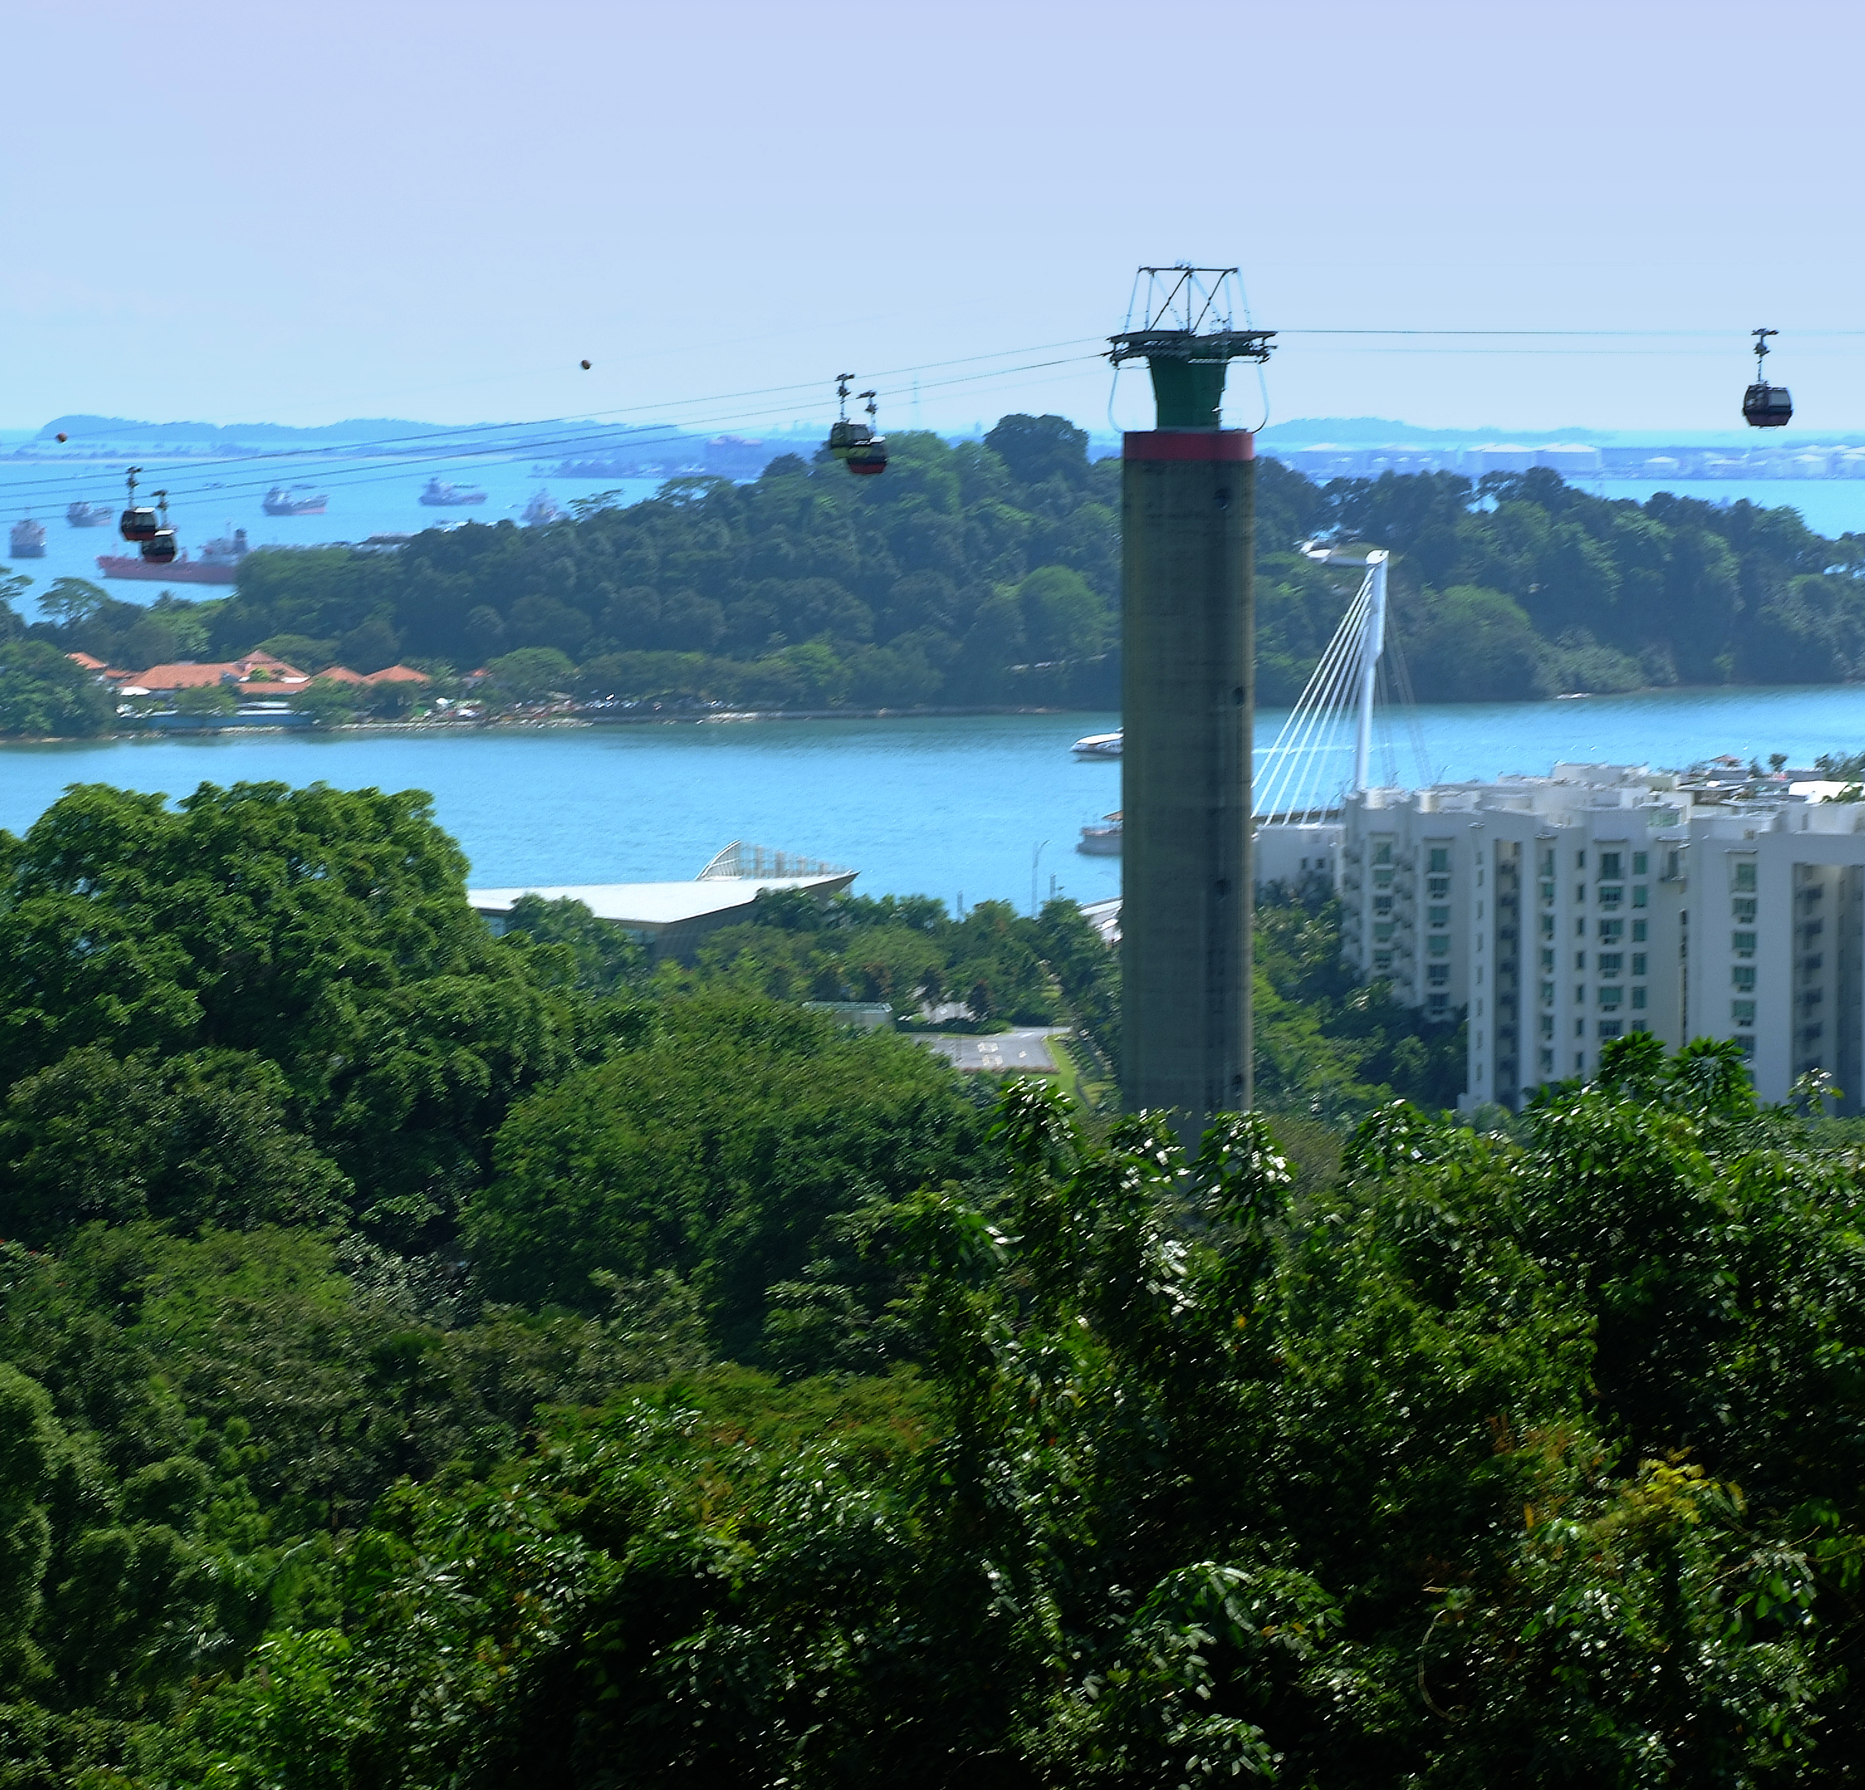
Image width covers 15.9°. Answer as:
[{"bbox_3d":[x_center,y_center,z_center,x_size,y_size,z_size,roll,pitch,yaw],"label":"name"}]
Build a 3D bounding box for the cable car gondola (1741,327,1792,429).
[{"bbox_3d":[41.900,-25.930,336.000,1.900,5.000,2.000,-4,6,-42],"label":"cable car gondola"}]

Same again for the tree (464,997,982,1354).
[{"bbox_3d":[-7.840,12.060,251.560,19.000,16.000,17.500,0,4,0],"label":"tree"}]

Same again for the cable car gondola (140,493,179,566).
[{"bbox_3d":[-48.970,-23.220,424.000,1.900,5.000,2.000,-4,6,-42],"label":"cable car gondola"}]

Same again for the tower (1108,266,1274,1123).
[{"bbox_3d":[13.920,-7.760,361.410,8.000,52.200,8.000,-4,6,-42],"label":"tower"}]

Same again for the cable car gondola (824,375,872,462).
[{"bbox_3d":[-4.760,-27.460,386.000,1.900,5.000,2.000,-4,6,-42],"label":"cable car gondola"}]

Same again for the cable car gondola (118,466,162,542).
[{"bbox_3d":[-51.890,-25.560,438.000,1.900,5.000,2.000,-4,6,-42],"label":"cable car gondola"}]

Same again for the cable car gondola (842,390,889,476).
[{"bbox_3d":[-3.710,-25.860,375.000,1.900,5.000,2.000,-4,6,-42],"label":"cable car gondola"}]

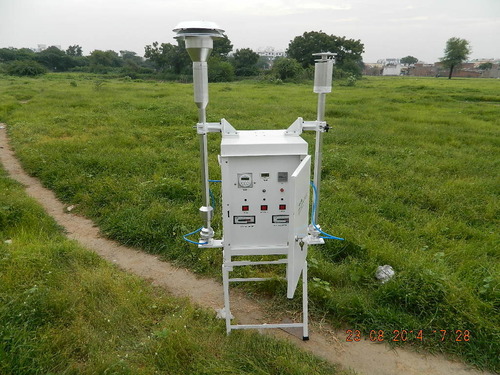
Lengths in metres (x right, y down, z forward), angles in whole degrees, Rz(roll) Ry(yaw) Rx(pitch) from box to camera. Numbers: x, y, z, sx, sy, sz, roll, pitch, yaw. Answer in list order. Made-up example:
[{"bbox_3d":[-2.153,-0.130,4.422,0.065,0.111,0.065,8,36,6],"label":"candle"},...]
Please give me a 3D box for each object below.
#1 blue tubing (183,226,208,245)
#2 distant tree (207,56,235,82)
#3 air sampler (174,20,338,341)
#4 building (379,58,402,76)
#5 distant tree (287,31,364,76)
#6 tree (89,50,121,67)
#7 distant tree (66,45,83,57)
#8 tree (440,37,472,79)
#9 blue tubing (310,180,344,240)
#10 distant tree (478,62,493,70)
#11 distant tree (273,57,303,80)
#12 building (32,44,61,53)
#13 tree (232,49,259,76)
[{"bbox_3d":[-0.313,0.278,2.094,0.150,0.080,0.080,-1,18,-2],"label":"blue tubing"},{"bbox_3d":[-3.752,-15.515,47.532,3.422,3.253,3.600,-1,18,-4],"label":"distant tree"},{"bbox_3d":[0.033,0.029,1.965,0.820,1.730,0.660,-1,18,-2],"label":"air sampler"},{"bbox_3d":[38.747,-33.303,99.583,6.600,4.800,6.000,7,19,19],"label":"building"},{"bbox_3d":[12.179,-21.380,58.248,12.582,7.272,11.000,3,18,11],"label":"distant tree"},{"bbox_3d":[-43.482,-37.724,108.661,10.000,7.600,9.000,-7,19,-20],"label":"tree"},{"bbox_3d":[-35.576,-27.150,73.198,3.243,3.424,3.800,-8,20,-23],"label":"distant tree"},{"bbox_3d":[37.691,-23.676,65.910,5.700,7.300,5.500,9,20,27],"label":"tree"},{"bbox_3d":[0.442,0.136,2.062,0.194,0.368,0.140,0,18,0],"label":"blue tubing"},{"bbox_3d":[54.542,-27.384,83.631,3.400,3.400,3.200,11,21,30],"label":"distant tree"},{"bbox_3d":[4.932,-15.636,47.493,3.946,2.998,4.000,2,18,5],"label":"distant tree"},{"bbox_3d":[-126.442,-82.724,225.472,20.000,17.000,14.000,-9,20,-26],"label":"building"},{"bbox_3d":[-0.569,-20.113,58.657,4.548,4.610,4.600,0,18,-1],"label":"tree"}]

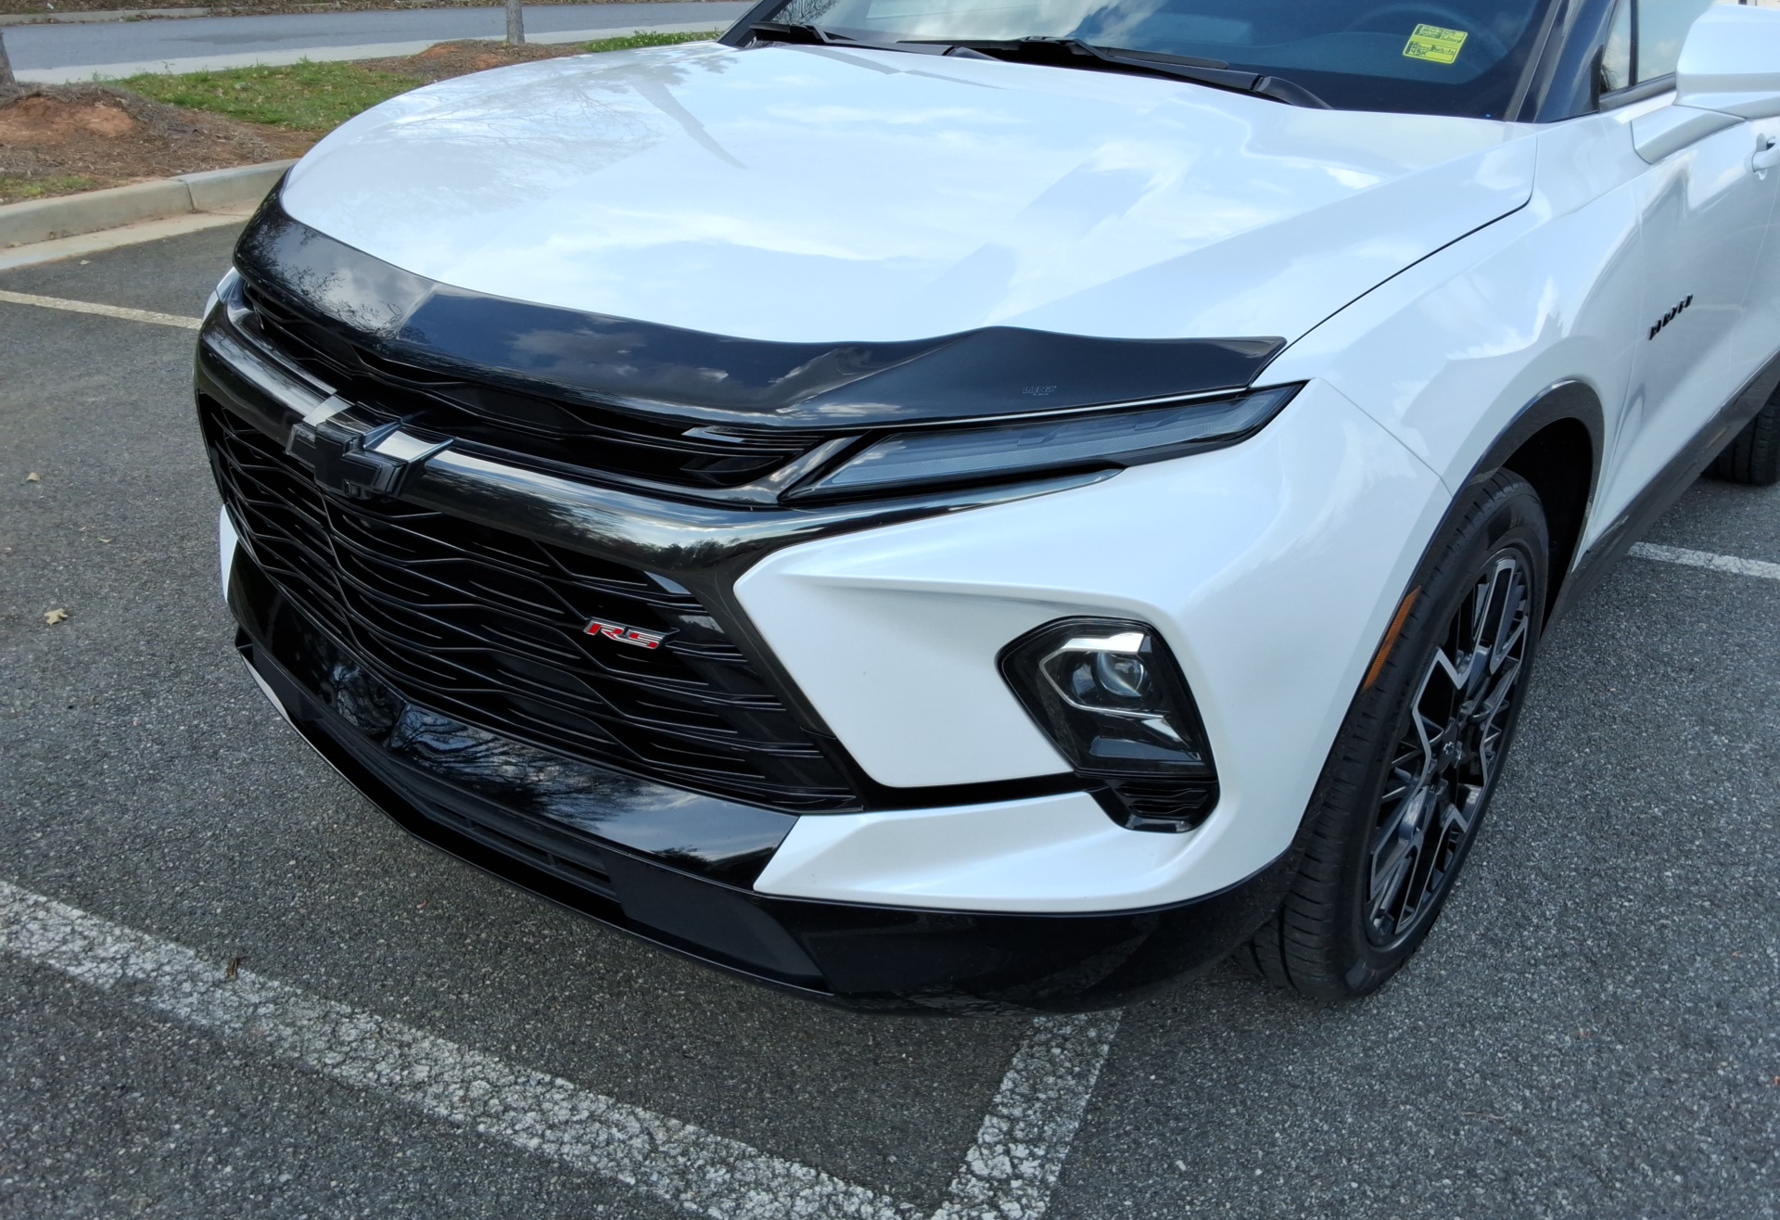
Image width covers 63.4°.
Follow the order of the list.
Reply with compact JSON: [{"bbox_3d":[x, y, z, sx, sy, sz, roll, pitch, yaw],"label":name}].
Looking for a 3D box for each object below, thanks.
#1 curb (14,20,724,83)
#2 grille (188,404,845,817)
[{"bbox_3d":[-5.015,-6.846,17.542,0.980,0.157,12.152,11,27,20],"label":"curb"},{"bbox_3d":[-0.527,-0.040,1.697,1.166,0.294,0.167,20,31,34],"label":"grille"}]

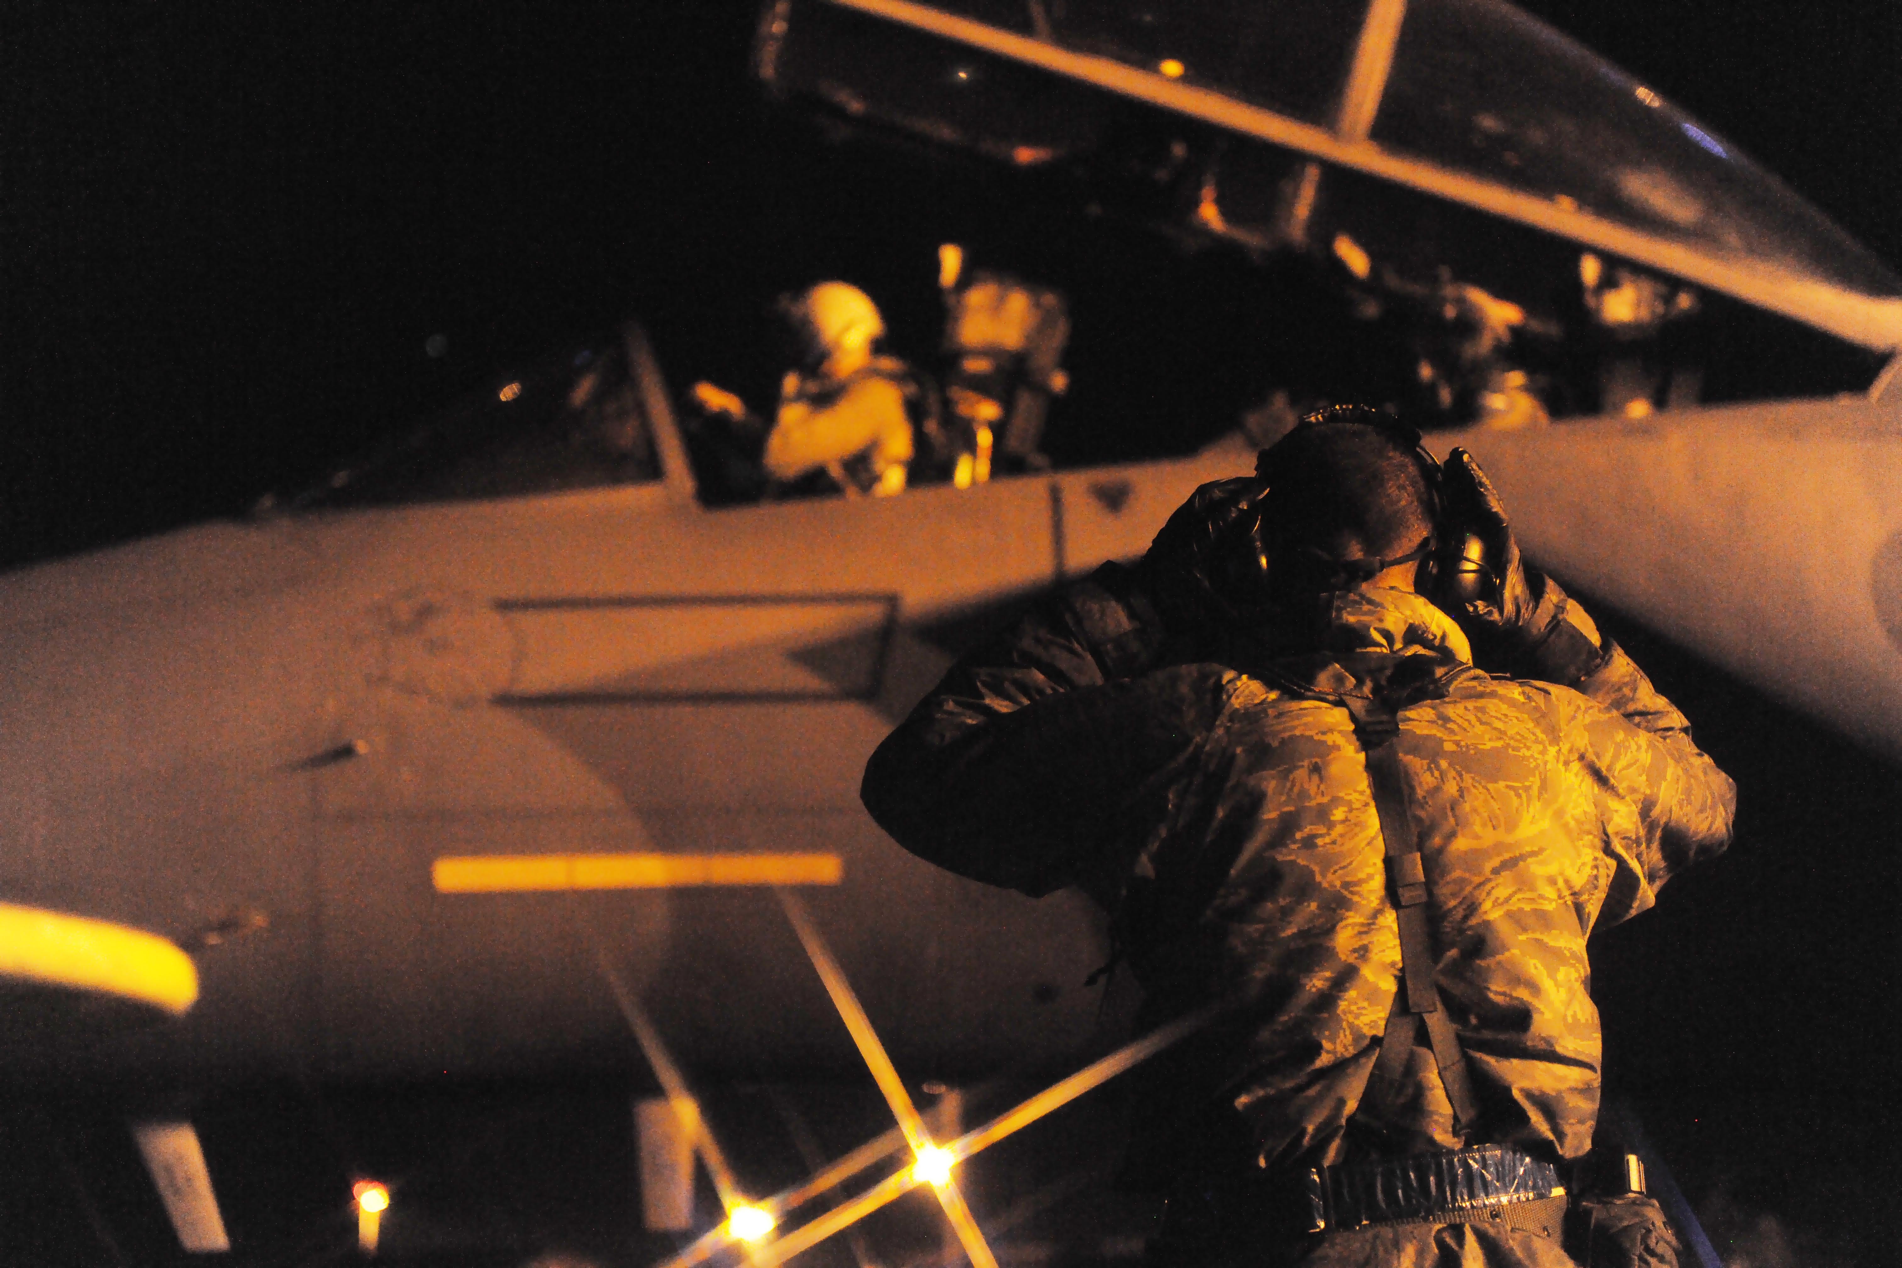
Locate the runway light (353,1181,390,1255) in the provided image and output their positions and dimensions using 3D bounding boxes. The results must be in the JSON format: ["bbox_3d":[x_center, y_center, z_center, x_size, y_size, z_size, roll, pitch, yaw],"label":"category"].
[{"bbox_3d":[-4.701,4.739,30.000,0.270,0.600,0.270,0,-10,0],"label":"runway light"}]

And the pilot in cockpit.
[{"bbox_3d":[-0.570,-0.540,10.850,1.050,1.050,0.580,1,-10,-4],"label":"pilot in cockpit"}]

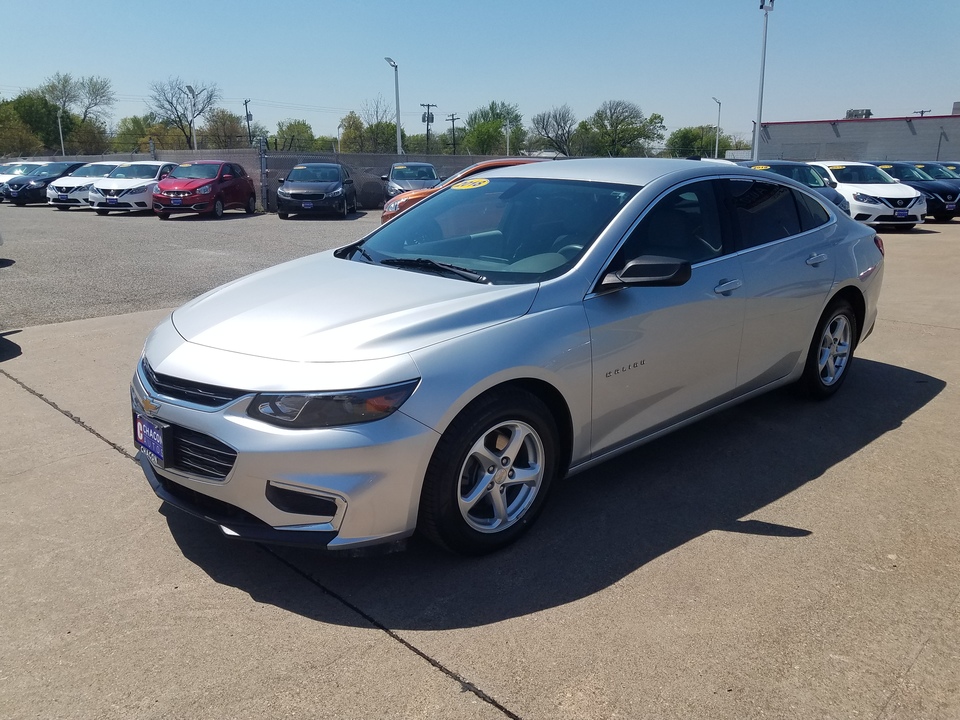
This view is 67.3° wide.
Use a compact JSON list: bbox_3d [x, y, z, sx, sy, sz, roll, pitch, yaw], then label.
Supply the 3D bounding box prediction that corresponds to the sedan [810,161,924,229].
[{"bbox_3d":[9.080,-4.140,17.950,1.770,1.495,4.630,-2,15,-4],"label":"sedan"}]

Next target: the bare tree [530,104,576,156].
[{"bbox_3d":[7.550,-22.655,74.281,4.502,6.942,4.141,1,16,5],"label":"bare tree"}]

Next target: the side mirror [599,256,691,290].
[{"bbox_3d":[0.704,-0.371,3.031,0.240,0.140,0.255,-13,20,-39],"label":"side mirror"}]

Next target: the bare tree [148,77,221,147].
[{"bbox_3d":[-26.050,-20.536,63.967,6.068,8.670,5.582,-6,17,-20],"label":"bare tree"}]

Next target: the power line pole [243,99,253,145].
[{"bbox_3d":[-25.768,-24.781,81.255,1.109,8.840,0.700,-5,16,-16],"label":"power line pole"}]

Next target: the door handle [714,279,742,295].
[{"bbox_3d":[1.185,-0.349,3.439,0.220,0.055,0.050,-13,20,-40],"label":"door handle"}]

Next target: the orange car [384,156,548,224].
[{"bbox_3d":[0.340,-2.510,11.900,4.000,1.520,1.700,-1,15,0],"label":"orange car"}]

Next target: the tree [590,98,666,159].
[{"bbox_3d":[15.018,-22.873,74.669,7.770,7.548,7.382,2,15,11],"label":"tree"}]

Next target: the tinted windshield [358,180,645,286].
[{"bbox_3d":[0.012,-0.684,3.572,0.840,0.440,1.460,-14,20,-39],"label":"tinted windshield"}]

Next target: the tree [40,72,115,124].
[{"bbox_3d":[-42.777,-25.359,78.066,7.333,10.781,6.966,-8,17,-26],"label":"tree"}]

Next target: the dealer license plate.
[{"bbox_3d":[-1.250,0.299,2.753,0.035,0.165,0.310,-9,17,-40],"label":"dealer license plate"}]

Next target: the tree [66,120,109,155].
[{"bbox_3d":[-25.791,-13.550,48.037,2.758,4.571,2.758,-8,17,-26],"label":"tree"}]

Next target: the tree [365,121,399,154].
[{"bbox_3d":[-11.189,-24.773,84.454,4.430,6.228,4.209,0,15,0],"label":"tree"}]

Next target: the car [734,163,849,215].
[{"bbox_3d":[5.898,-3.281,14.704,1.770,1.480,4.620,2,15,6],"label":"car"}]

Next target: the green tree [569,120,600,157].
[{"bbox_3d":[10.136,-20.745,71.084,3.661,5.446,3.661,1,15,8],"label":"green tree"}]

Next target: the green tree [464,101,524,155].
[{"bbox_3d":[1.750,-27.042,87.984,7.288,8.722,6.924,0,15,0],"label":"green tree"}]

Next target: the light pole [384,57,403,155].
[{"bbox_3d":[-3.956,-11.060,34.297,0.650,6.190,0.300,0,15,0],"label":"light pole"}]

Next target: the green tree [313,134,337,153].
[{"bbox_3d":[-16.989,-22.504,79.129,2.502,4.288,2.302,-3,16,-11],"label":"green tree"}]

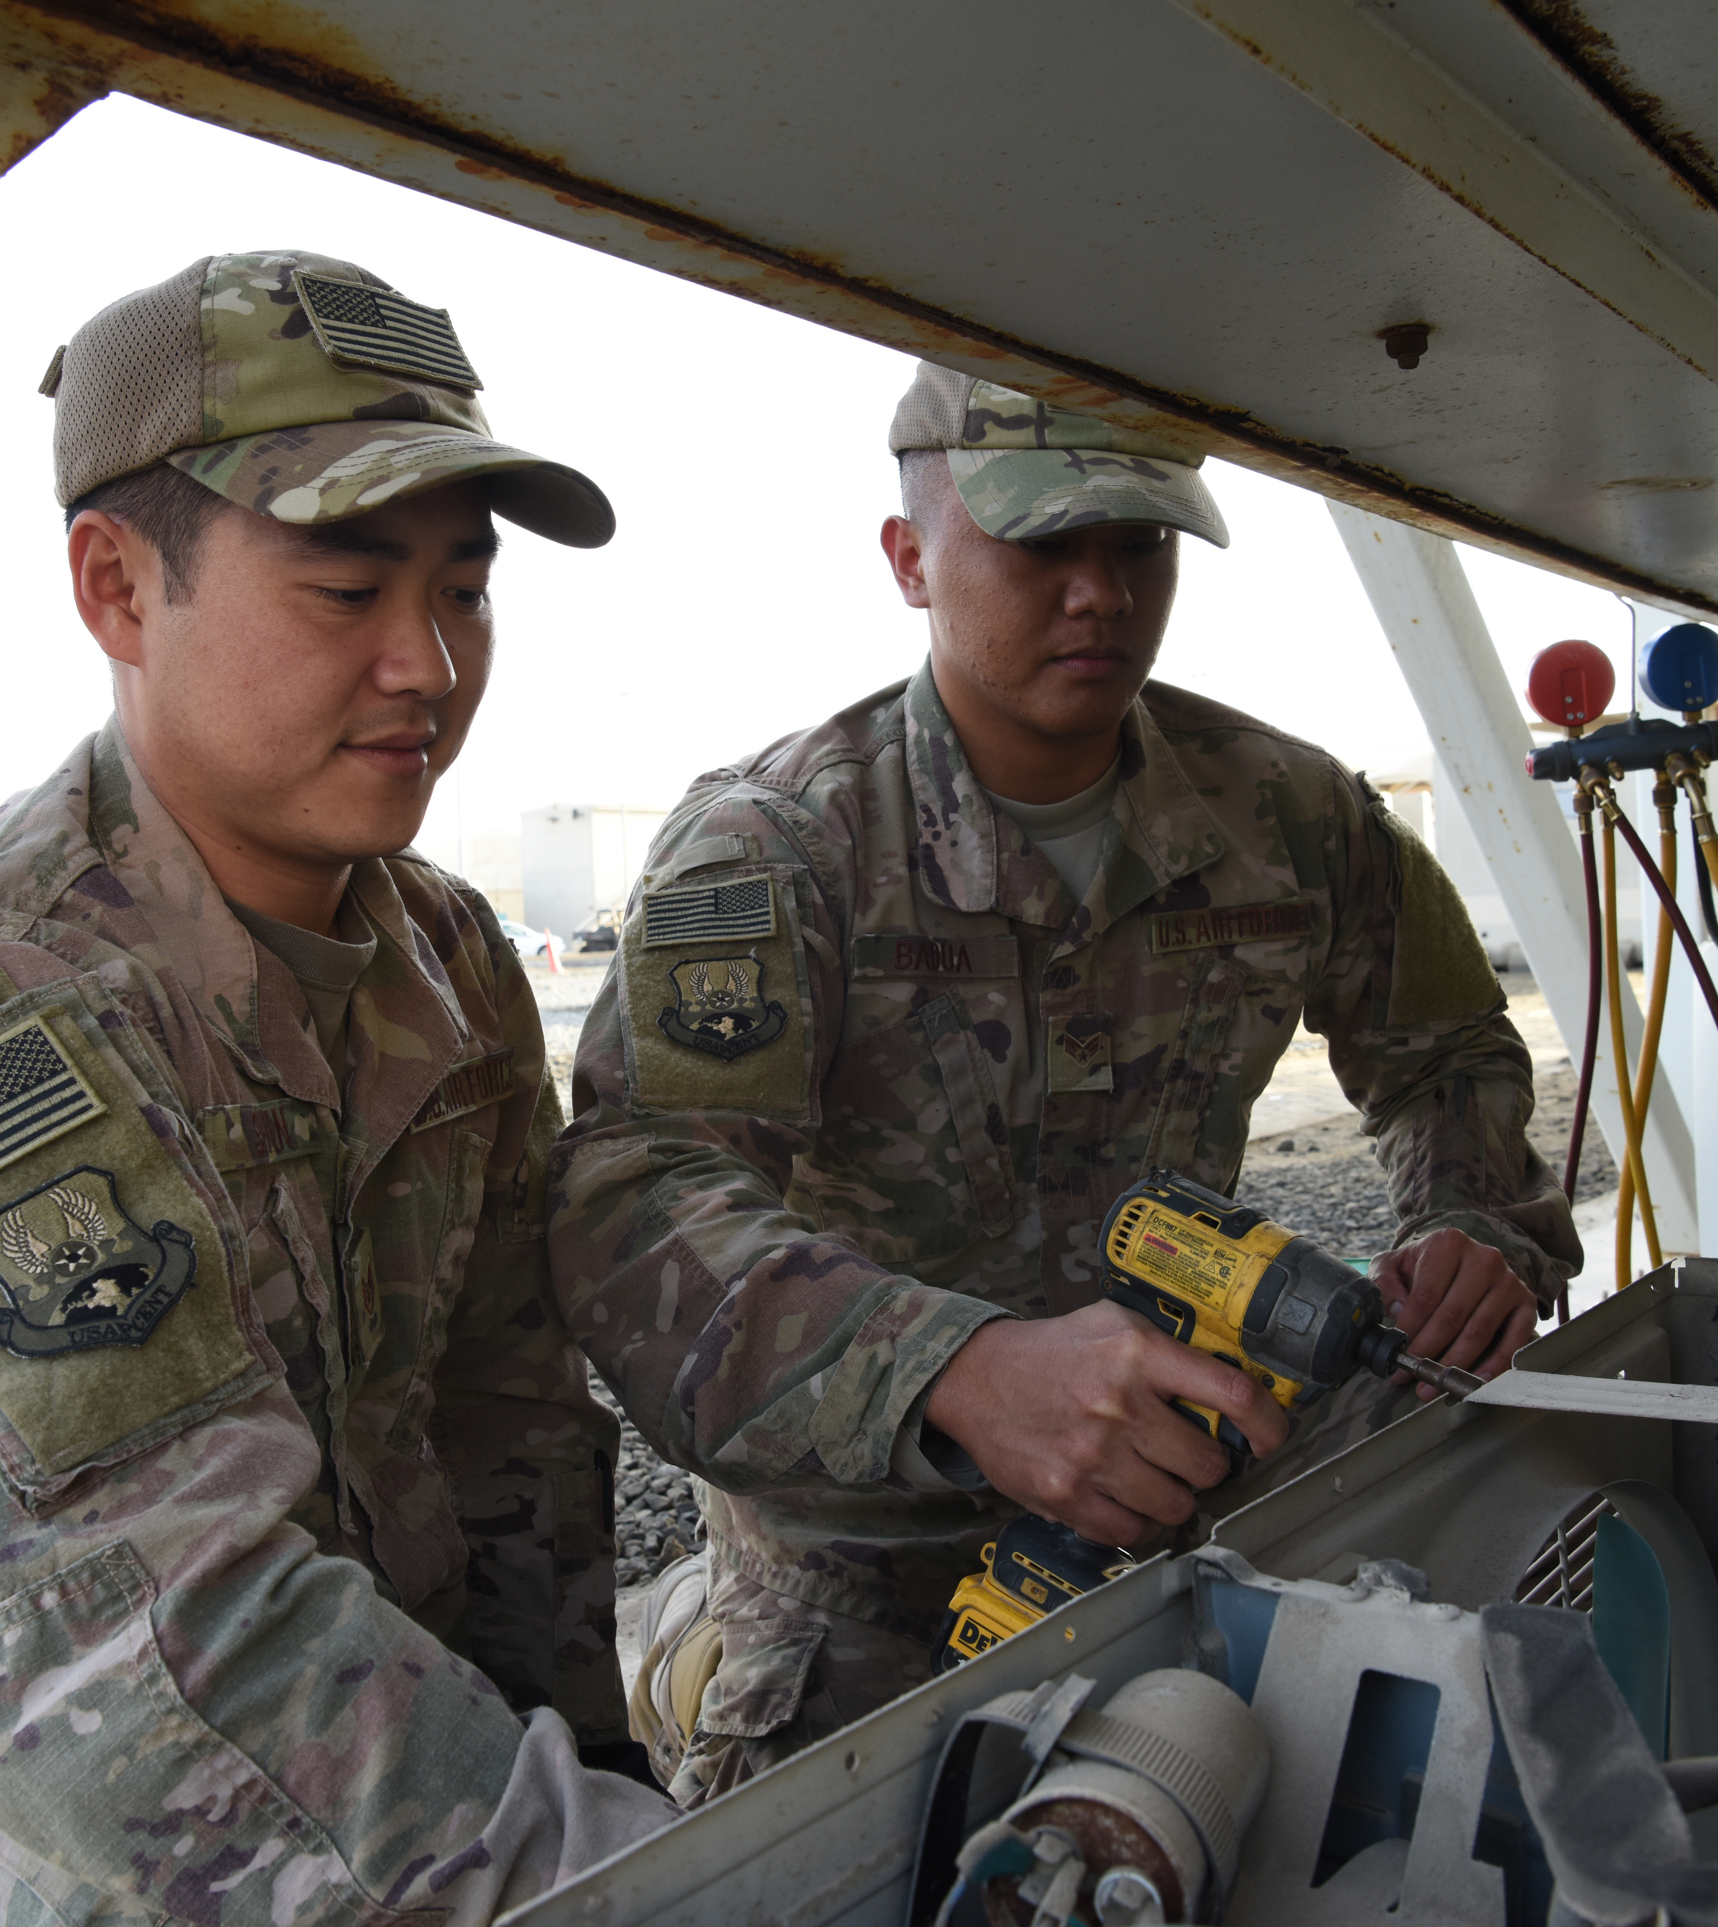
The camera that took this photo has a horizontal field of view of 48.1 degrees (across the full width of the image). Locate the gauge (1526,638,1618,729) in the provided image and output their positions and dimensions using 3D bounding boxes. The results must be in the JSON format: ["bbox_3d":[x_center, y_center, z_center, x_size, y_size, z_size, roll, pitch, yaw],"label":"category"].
[{"bbox_3d":[0.673,-0.264,1.820,0.081,0.081,0.034,-6,1,11],"label":"gauge"}]

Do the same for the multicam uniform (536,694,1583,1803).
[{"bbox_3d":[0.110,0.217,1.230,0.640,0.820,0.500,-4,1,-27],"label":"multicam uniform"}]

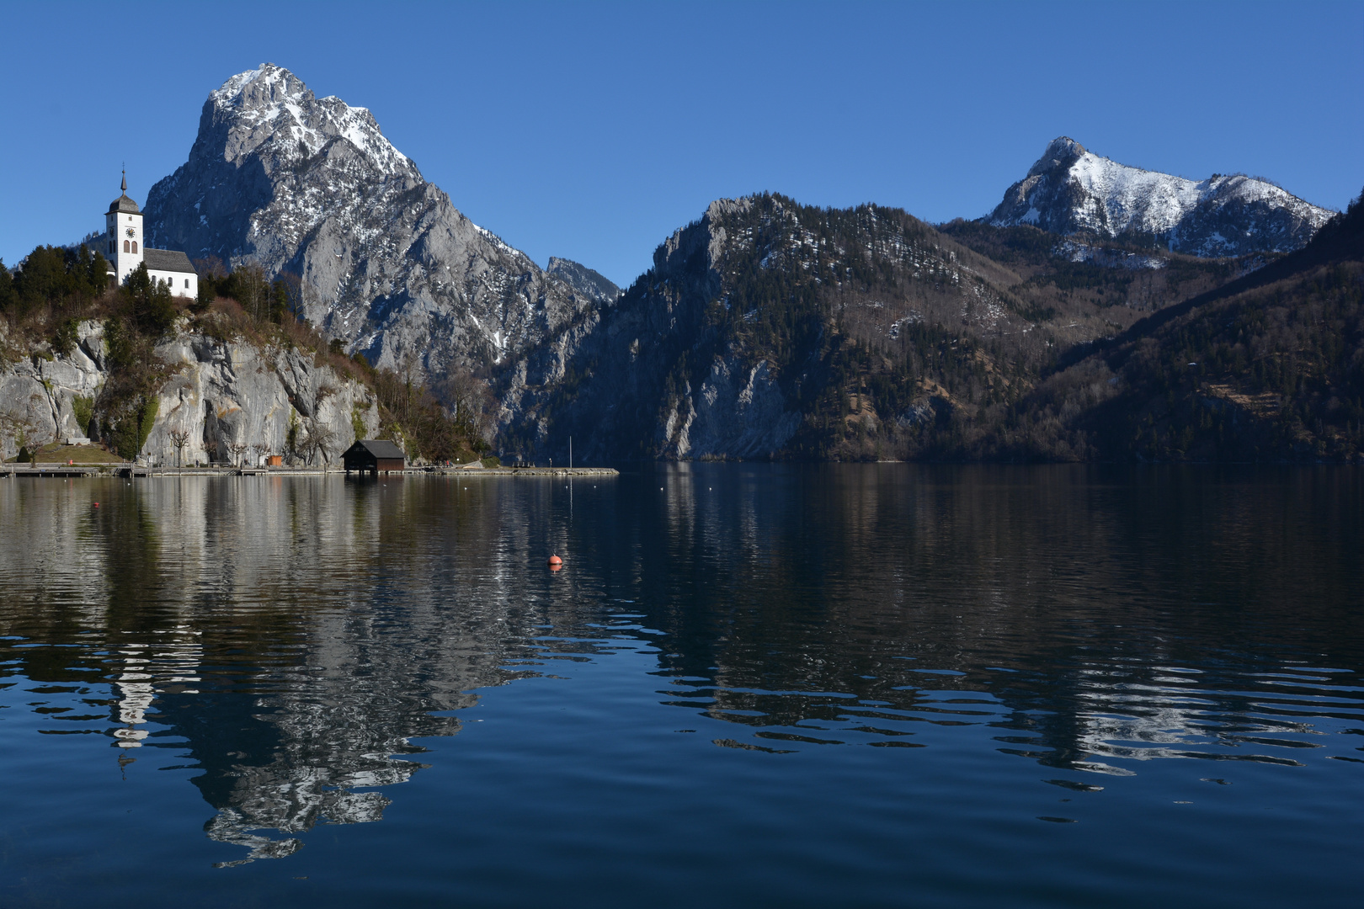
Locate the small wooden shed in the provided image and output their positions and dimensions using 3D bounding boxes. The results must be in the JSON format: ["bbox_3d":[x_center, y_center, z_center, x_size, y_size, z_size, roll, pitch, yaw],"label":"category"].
[{"bbox_3d":[-64.419,0.557,285.000,9.200,7.000,10.200,0,0,25],"label":"small wooden shed"}]

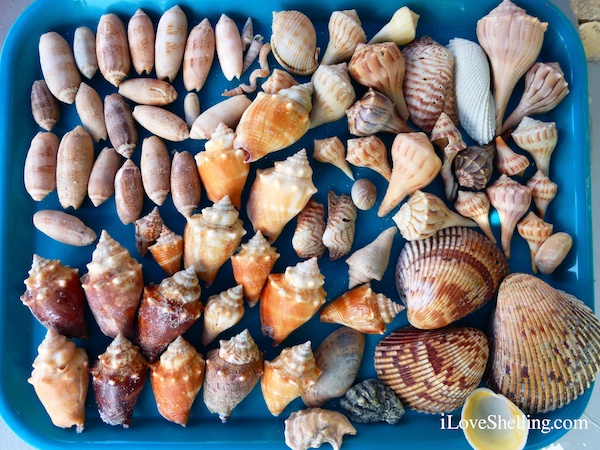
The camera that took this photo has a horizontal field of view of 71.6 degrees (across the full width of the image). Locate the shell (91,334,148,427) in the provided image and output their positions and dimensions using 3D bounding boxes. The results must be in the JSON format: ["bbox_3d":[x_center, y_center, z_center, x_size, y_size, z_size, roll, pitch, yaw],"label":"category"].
[{"bbox_3d":[-0.134,0.116,0.310,0.042,0.033,0.069,-3,88,-1],"label":"shell"}]

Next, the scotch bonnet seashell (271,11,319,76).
[{"bbox_3d":[-0.004,-0.140,0.322,0.033,0.024,0.056,-28,88,-1],"label":"scotch bonnet seashell"}]

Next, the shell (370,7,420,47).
[{"bbox_3d":[0.072,-0.148,0.317,0.046,0.024,0.027,-25,87,-1],"label":"shell"}]

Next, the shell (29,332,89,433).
[{"bbox_3d":[-0.174,0.115,0.304,0.042,0.034,0.078,-11,88,0],"label":"shell"}]

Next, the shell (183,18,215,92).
[{"bbox_3d":[-0.078,-0.131,0.322,0.022,0.020,0.060,10,87,1],"label":"shell"}]

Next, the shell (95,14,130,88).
[{"bbox_3d":[-0.144,-0.135,0.321,0.024,0.021,0.059,-9,87,0],"label":"shell"}]

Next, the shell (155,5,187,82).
[{"bbox_3d":[-0.100,-0.140,0.320,0.023,0.021,0.060,9,88,0],"label":"shell"}]

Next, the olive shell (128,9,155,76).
[{"bbox_3d":[-0.123,-0.142,0.323,0.018,0.017,0.051,-7,88,0],"label":"olive shell"}]

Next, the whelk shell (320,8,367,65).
[{"bbox_3d":[0.031,-0.142,0.318,0.033,0.028,0.051,34,88,2],"label":"whelk shell"}]

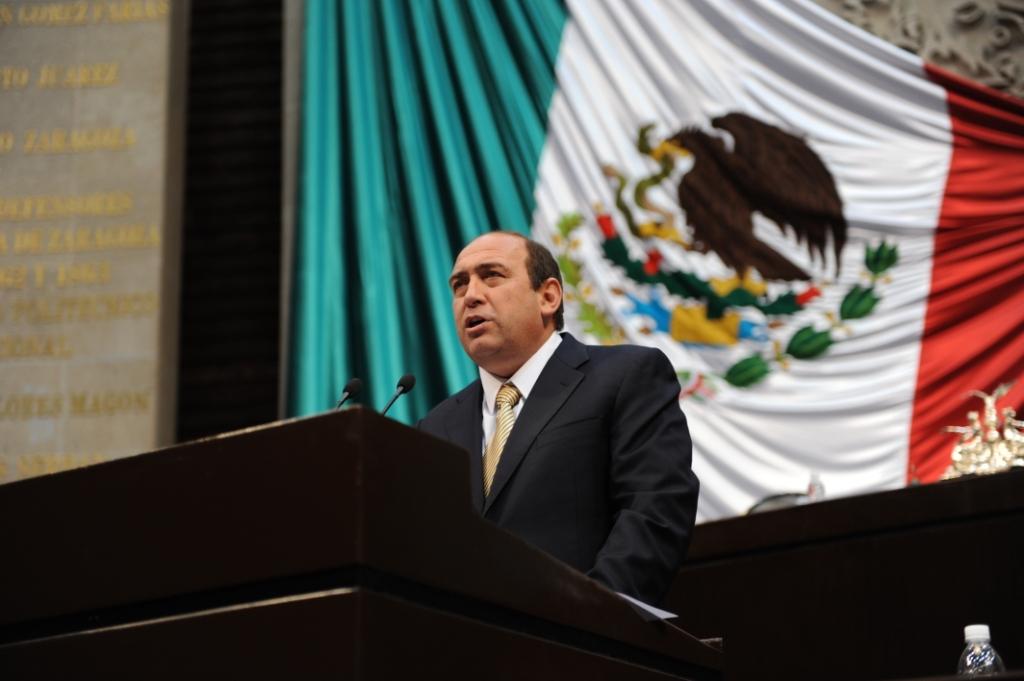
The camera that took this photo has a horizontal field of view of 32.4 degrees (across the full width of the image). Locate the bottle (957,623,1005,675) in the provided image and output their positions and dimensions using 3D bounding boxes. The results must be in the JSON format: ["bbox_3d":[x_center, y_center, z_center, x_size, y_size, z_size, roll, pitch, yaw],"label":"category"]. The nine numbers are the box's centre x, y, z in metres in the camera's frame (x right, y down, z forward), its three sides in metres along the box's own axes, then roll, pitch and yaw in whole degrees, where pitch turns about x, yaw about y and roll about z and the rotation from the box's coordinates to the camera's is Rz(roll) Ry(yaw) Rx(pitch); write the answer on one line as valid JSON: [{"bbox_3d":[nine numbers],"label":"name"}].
[{"bbox_3d":[0.571,0.449,2.131,0.065,0.208,0.065,-1,-16,0],"label":"bottle"}]

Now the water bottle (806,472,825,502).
[{"bbox_3d":[1.066,0.565,6.171,0.065,0.208,0.065,-1,-16,0],"label":"water bottle"}]

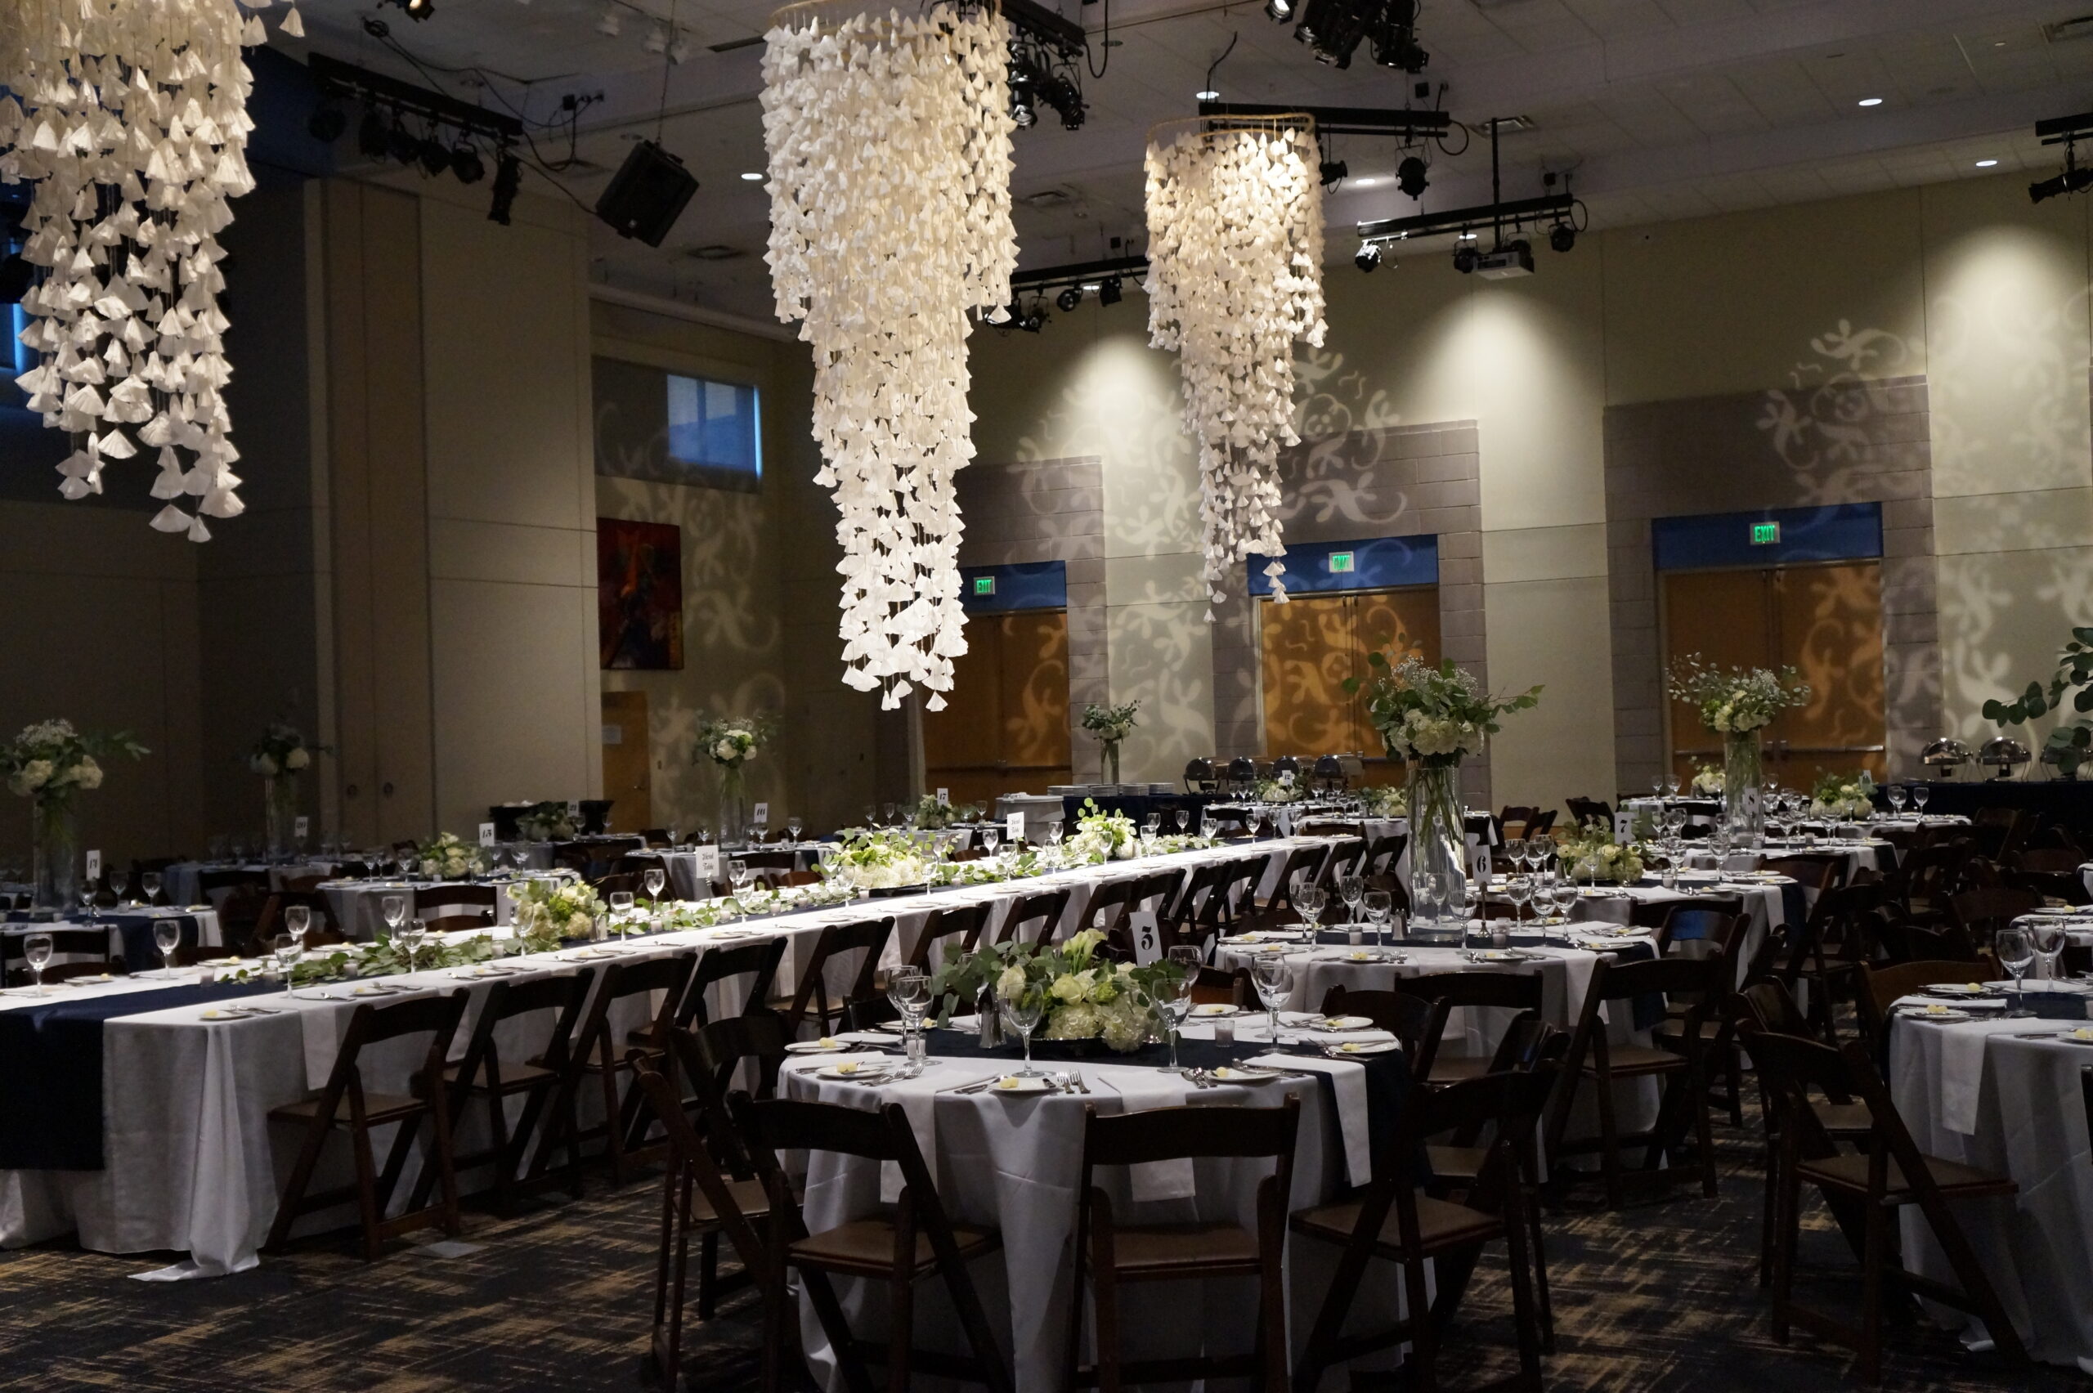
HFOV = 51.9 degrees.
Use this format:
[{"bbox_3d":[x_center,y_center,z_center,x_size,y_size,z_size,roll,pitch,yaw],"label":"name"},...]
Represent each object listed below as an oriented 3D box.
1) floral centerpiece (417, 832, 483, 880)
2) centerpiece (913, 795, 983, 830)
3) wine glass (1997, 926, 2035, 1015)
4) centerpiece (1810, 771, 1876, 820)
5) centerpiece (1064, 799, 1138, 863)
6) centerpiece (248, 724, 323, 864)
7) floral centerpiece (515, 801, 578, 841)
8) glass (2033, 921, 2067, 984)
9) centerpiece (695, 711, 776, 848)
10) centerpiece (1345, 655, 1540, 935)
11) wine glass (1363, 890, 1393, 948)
[{"bbox_3d":[-3.493,0.929,12.600,0.390,0.280,0.340,-2,-1,30],"label":"floral centerpiece"},{"bbox_3d":[-0.814,0.913,17.400,0.490,0.280,0.360,-2,-1,30],"label":"centerpiece"},{"bbox_3d":[2.433,0.691,5.390,0.092,0.208,0.092,-2,-1,24],"label":"wine glass"},{"bbox_3d":[5.199,0.653,14.050,0.400,0.310,0.340,-2,-1,30],"label":"centerpiece"},{"bbox_3d":[0.317,0.770,12.450,0.450,0.360,0.420,-2,-1,1],"label":"centerpiece"},{"bbox_3d":[-5.329,0.666,15.100,0.520,1.000,0.500,-2,-1,-19],"label":"centerpiece"},{"bbox_3d":[-4.033,1.002,17.300,0.430,0.310,0.360,-2,-1,30],"label":"floral centerpiece"},{"bbox_3d":[2.595,0.669,5.560,0.093,0.195,0.093,-2,-1,25],"label":"glass"},{"bbox_3d":[-2.182,0.581,15.100,0.570,0.960,0.500,-2,-1,-8],"label":"centerpiece"},{"bbox_3d":[1.396,0.350,7.600,0.690,1.010,0.580,-2,-1,10],"label":"centerpiece"},{"bbox_3d":[1.094,0.739,7.120,0.092,0.200,0.092,-2,-1,9],"label":"wine glass"}]

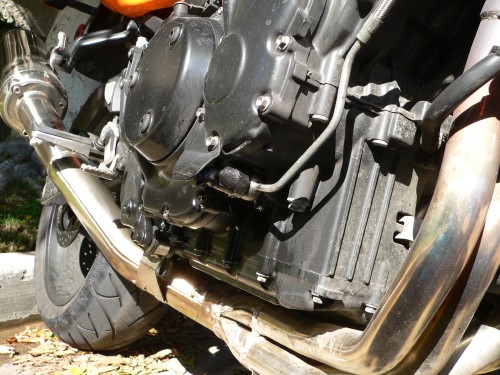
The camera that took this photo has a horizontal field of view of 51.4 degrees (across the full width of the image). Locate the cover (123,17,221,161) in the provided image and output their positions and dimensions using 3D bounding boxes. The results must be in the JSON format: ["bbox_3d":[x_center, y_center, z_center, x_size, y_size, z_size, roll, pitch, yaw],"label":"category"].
[{"bbox_3d":[-0.107,-0.124,0.655,0.038,0.182,0.178,17,-8,-34],"label":"cover"}]

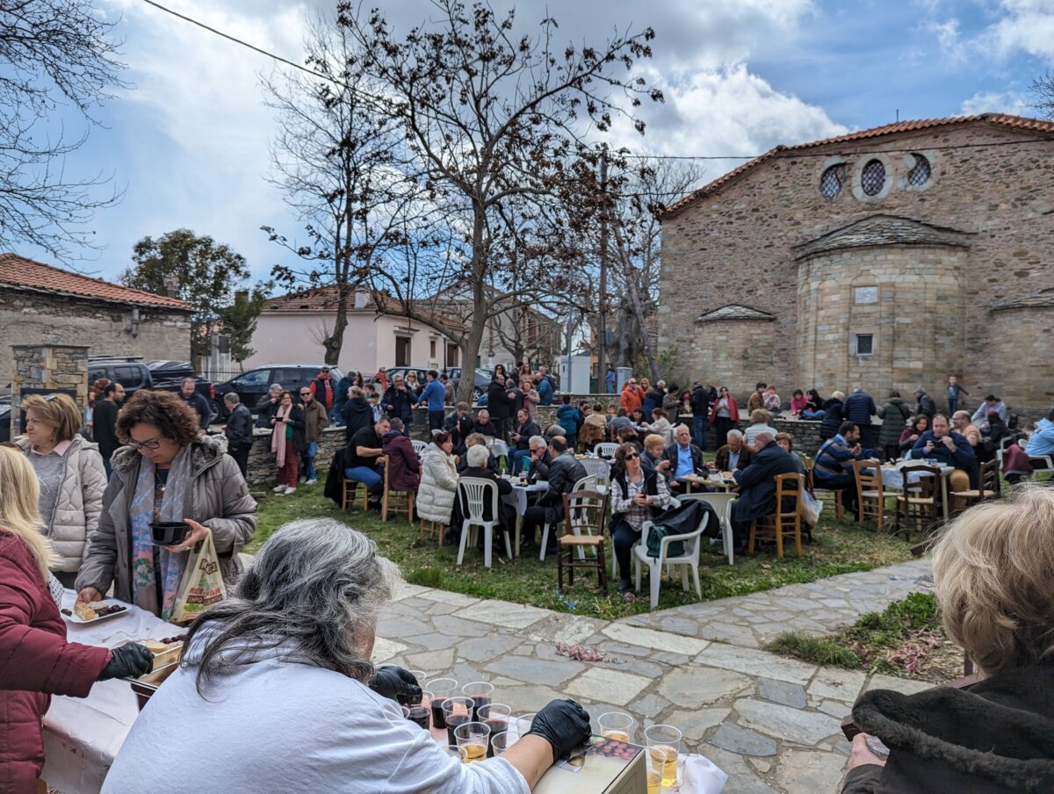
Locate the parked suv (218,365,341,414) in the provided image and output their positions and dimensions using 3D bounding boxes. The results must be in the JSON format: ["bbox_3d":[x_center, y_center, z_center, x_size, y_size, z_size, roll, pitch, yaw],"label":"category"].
[{"bbox_3d":[-7.650,-0.140,22.400,4.550,1.680,1.850,0,1,0],"label":"parked suv"}]

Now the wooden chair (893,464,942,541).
[{"bbox_3d":[4.780,1.314,8.980,0.440,0.890,0.430,1,2,12],"label":"wooden chair"}]

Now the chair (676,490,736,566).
[{"bbox_3d":[1.935,1.364,7.841,0.580,0.780,0.560,1,1,3],"label":"chair"}]

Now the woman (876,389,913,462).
[{"bbox_3d":[6.750,0.700,13.450,0.600,1.630,0.450,1,1,19],"label":"woman"}]

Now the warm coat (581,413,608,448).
[{"bbox_3d":[1.459,0.720,16.000,0.580,0.720,0.450,1,2,9],"label":"warm coat"}]

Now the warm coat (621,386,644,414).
[{"bbox_3d":[2.300,0.100,16.000,0.560,0.740,0.380,0,1,-22],"label":"warm coat"}]

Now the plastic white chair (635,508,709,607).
[{"bbox_3d":[1.228,1.353,6.316,0.550,0.790,0.550,0,2,-12],"label":"plastic white chair"}]

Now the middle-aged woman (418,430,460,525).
[{"bbox_3d":[-0.930,1.040,8.238,0.720,1.260,0.540,1,2,18],"label":"middle-aged woman"}]

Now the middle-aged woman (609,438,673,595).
[{"bbox_3d":[1.040,1.060,6.700,0.530,1.280,0.730,0,1,-14],"label":"middle-aged woman"}]

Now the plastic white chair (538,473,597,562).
[{"bbox_3d":[0.418,1.261,7.764,0.530,0.870,0.470,1,2,18],"label":"plastic white chair"}]

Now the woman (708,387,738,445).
[{"bbox_3d":[4.591,0.604,17.128,0.620,1.650,0.380,1,2,13],"label":"woman"}]

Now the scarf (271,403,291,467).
[{"bbox_3d":[-3.975,0.619,11.850,0.300,1.050,0.240,1,2,14],"label":"scarf"}]

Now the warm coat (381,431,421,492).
[{"bbox_3d":[-1.716,0.870,10.000,0.530,0.820,0.460,2,3,30],"label":"warm coat"}]

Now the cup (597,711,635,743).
[{"bbox_3d":[0.193,0.755,1.601,0.077,0.093,0.077,1,2,0],"label":"cup"}]

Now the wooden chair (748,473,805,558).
[{"bbox_3d":[2.800,1.320,8.200,0.420,0.890,0.430,-1,3,-37],"label":"wooden chair"}]

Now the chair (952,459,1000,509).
[{"bbox_3d":[5.936,1.330,9.740,0.430,0.890,0.460,0,2,-35],"label":"chair"}]

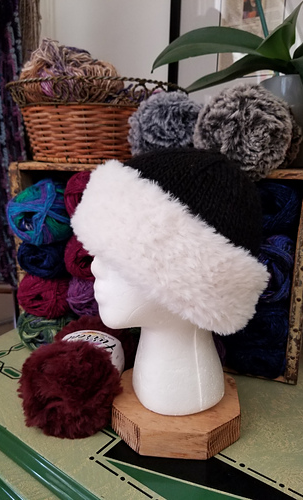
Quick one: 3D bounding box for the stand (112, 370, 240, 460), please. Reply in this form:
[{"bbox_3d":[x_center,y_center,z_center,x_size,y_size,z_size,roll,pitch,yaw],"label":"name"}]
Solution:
[{"bbox_3d":[0.034,0.209,0.513,0.162,0.035,0.162,2,13,5],"label":"stand"}]

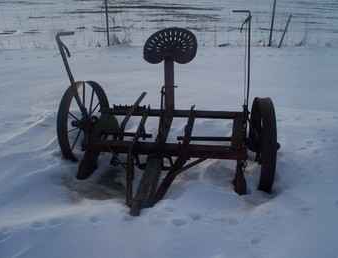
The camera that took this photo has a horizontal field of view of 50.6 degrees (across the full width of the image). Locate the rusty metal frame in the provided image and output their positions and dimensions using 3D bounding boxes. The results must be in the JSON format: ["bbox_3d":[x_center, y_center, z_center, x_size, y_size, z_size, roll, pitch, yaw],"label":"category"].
[{"bbox_3d":[-0.179,-0.187,2.972,1.670,1.330,1.280,5,22,12],"label":"rusty metal frame"}]

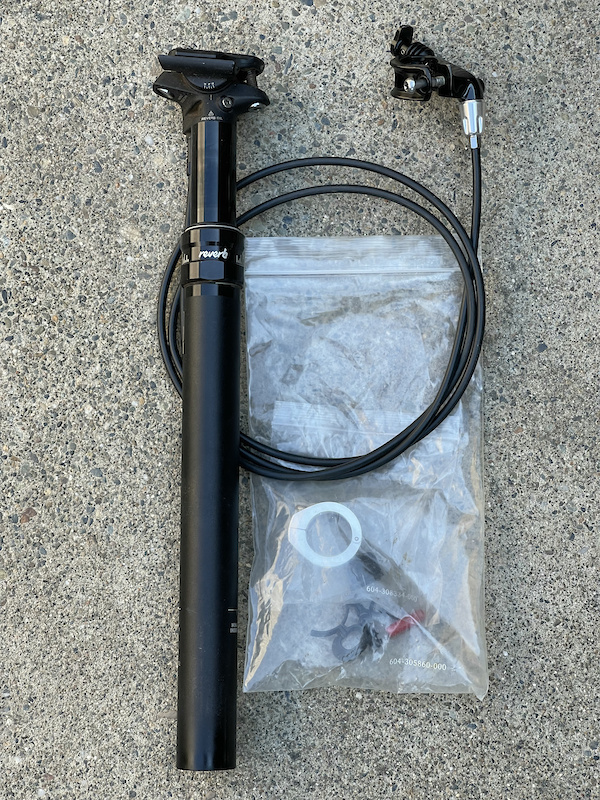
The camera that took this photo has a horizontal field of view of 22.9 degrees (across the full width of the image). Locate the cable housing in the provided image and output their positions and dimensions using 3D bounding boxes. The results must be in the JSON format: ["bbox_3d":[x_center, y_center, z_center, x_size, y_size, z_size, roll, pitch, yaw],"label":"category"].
[{"bbox_3d":[0.011,-0.048,0.818,0.181,0.022,0.185,0,82,0],"label":"cable housing"}]

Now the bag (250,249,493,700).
[{"bbox_3d":[0.036,0.032,0.807,0.134,0.020,0.254,0,82,0],"label":"bag"}]

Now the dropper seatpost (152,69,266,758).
[{"bbox_3d":[-0.049,-0.001,0.803,0.064,0.047,0.394,0,82,0],"label":"dropper seatpost"}]

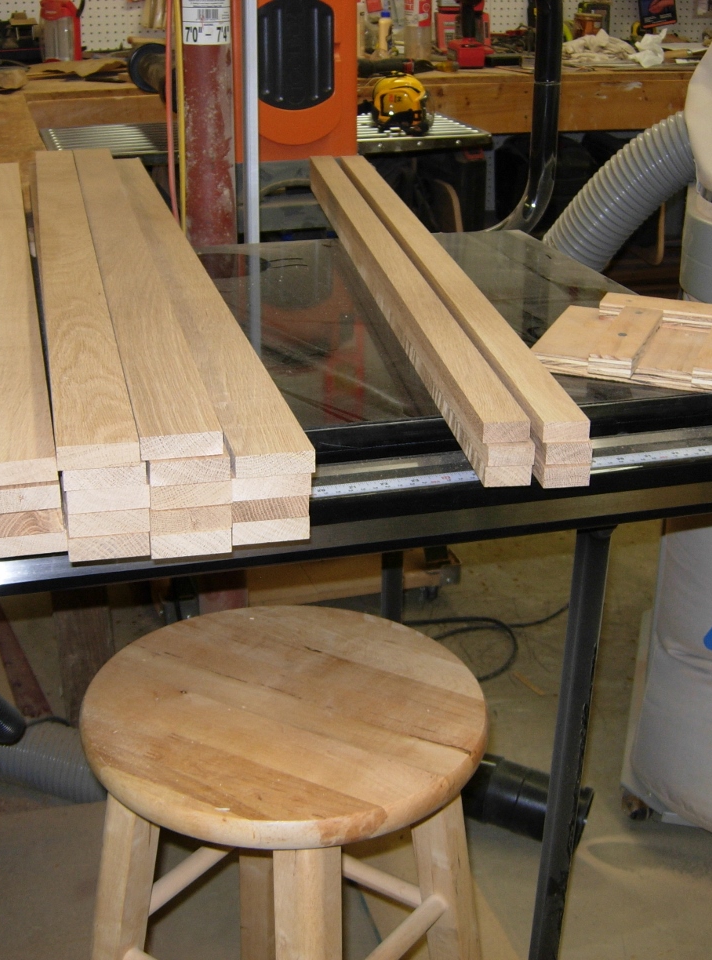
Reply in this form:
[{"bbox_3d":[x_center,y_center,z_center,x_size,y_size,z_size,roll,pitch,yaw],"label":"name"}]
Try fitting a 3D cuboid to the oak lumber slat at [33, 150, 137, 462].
[{"bbox_3d":[-0.305,-0.245,1.411,0.054,0.017,1.218,-5,23,-12],"label":"oak lumber slat"}]

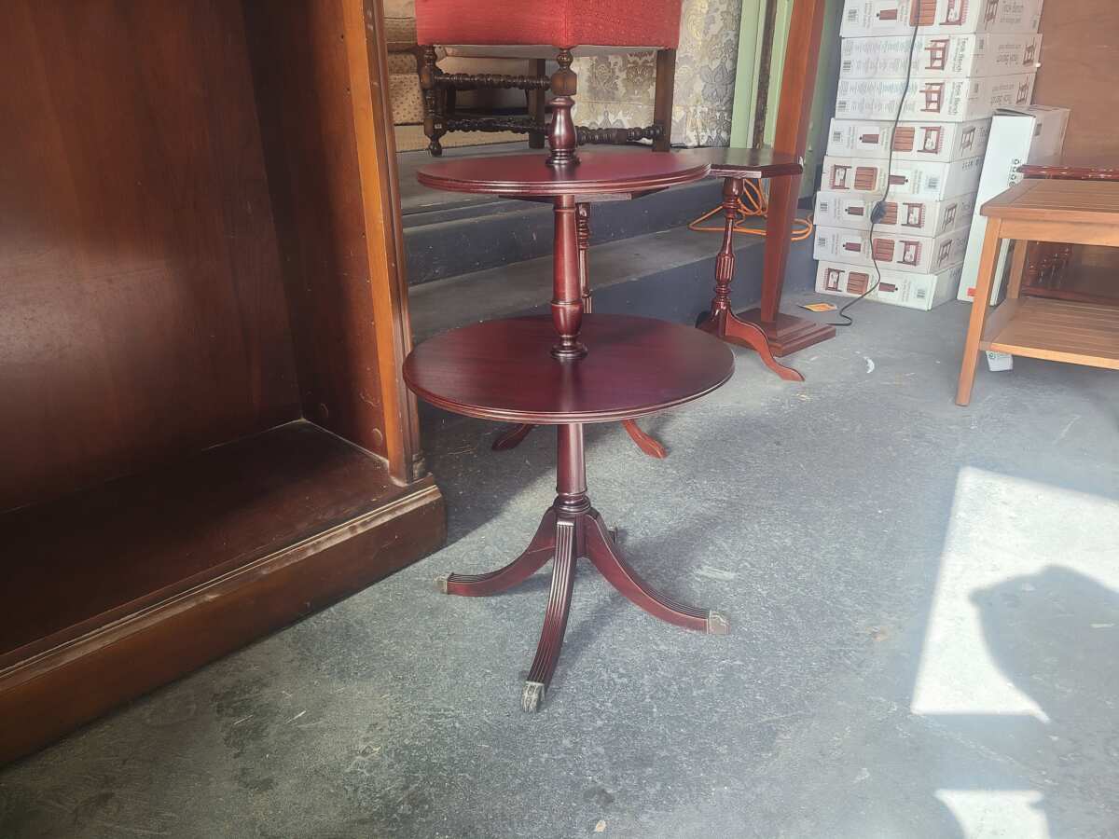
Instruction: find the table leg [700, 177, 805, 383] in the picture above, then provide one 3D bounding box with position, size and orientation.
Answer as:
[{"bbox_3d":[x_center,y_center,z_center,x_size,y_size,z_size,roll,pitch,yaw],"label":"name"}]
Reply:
[{"bbox_3d":[0.472,-0.364,2.148,0.365,0.492,0.420,14,26,33],"label":"table leg"}]

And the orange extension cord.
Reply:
[{"bbox_3d":[0.740,-0.773,2.985,0.399,0.168,0.420,-20,29,-39],"label":"orange extension cord"}]

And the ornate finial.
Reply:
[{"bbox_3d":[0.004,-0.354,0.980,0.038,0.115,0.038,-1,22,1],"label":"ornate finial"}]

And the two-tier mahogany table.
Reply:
[{"bbox_3d":[0.013,-0.047,1.103,0.435,0.706,0.435,5,23,15],"label":"two-tier mahogany table"}]

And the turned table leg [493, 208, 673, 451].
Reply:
[{"bbox_3d":[0.057,-0.221,1.814,0.382,0.497,0.332,2,22,9],"label":"turned table leg"}]

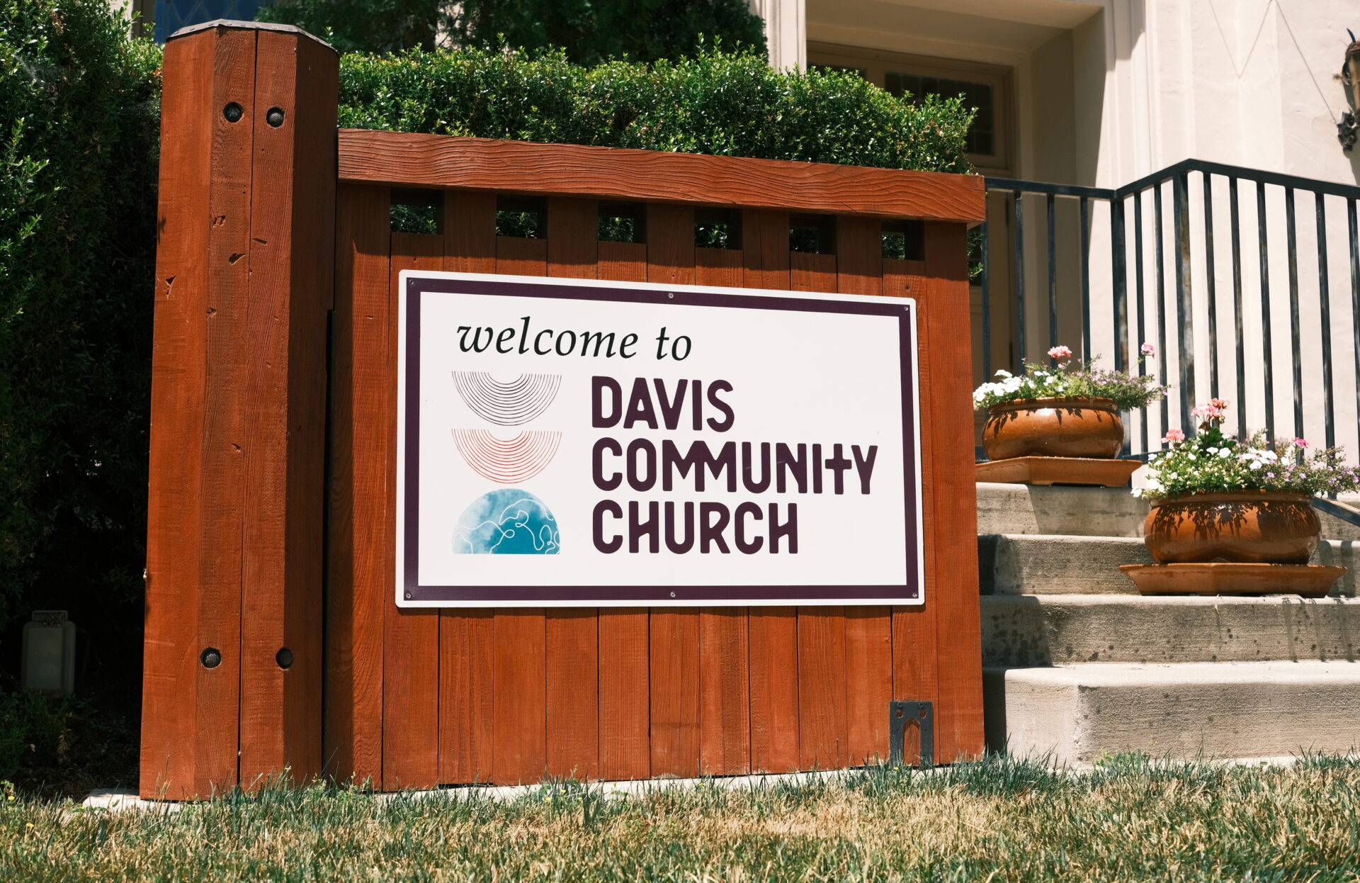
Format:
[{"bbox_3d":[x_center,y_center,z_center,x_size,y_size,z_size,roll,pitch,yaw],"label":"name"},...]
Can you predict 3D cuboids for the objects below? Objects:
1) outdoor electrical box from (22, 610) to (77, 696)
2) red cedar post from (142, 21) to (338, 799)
[{"bbox_3d":[-1.426,0.480,3.500,0.095,0.190,0.070,0,-7,-3],"label":"outdoor electrical box"},{"bbox_3d":[-0.740,-0.048,2.641,0.283,1.263,0.283,1,-7,-16],"label":"red cedar post"}]

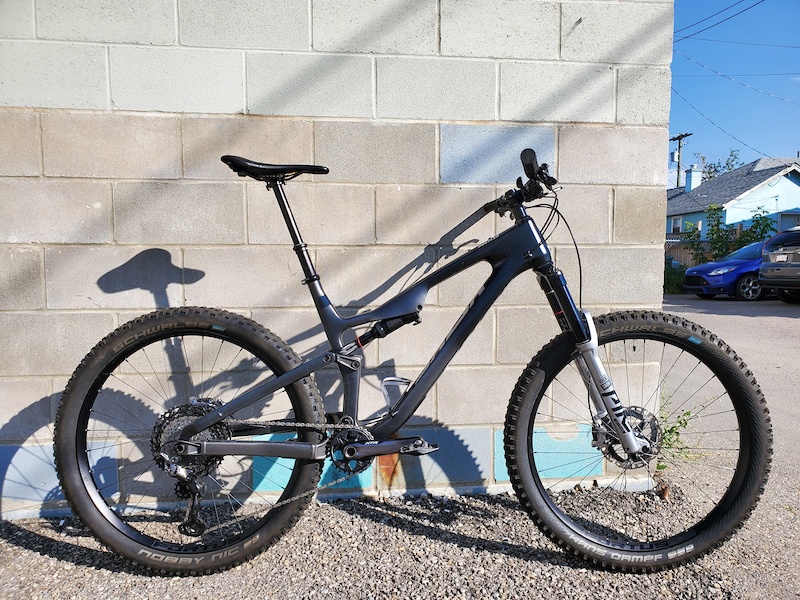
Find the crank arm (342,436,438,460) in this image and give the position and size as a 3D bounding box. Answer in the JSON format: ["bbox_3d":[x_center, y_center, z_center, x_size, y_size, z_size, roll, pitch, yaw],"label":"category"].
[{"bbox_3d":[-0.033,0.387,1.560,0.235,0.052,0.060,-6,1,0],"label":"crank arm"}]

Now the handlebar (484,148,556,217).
[{"bbox_3d":[0.328,-0.292,1.635,0.130,0.082,0.760,0,1,0],"label":"handlebar"}]

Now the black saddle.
[{"bbox_3d":[-0.332,-0.347,1.612,0.278,0.066,0.142,0,1,-2],"label":"black saddle"}]

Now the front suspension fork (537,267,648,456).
[{"bbox_3d":[0.523,0.159,1.653,0.085,0.525,0.185,-23,1,1],"label":"front suspension fork"}]

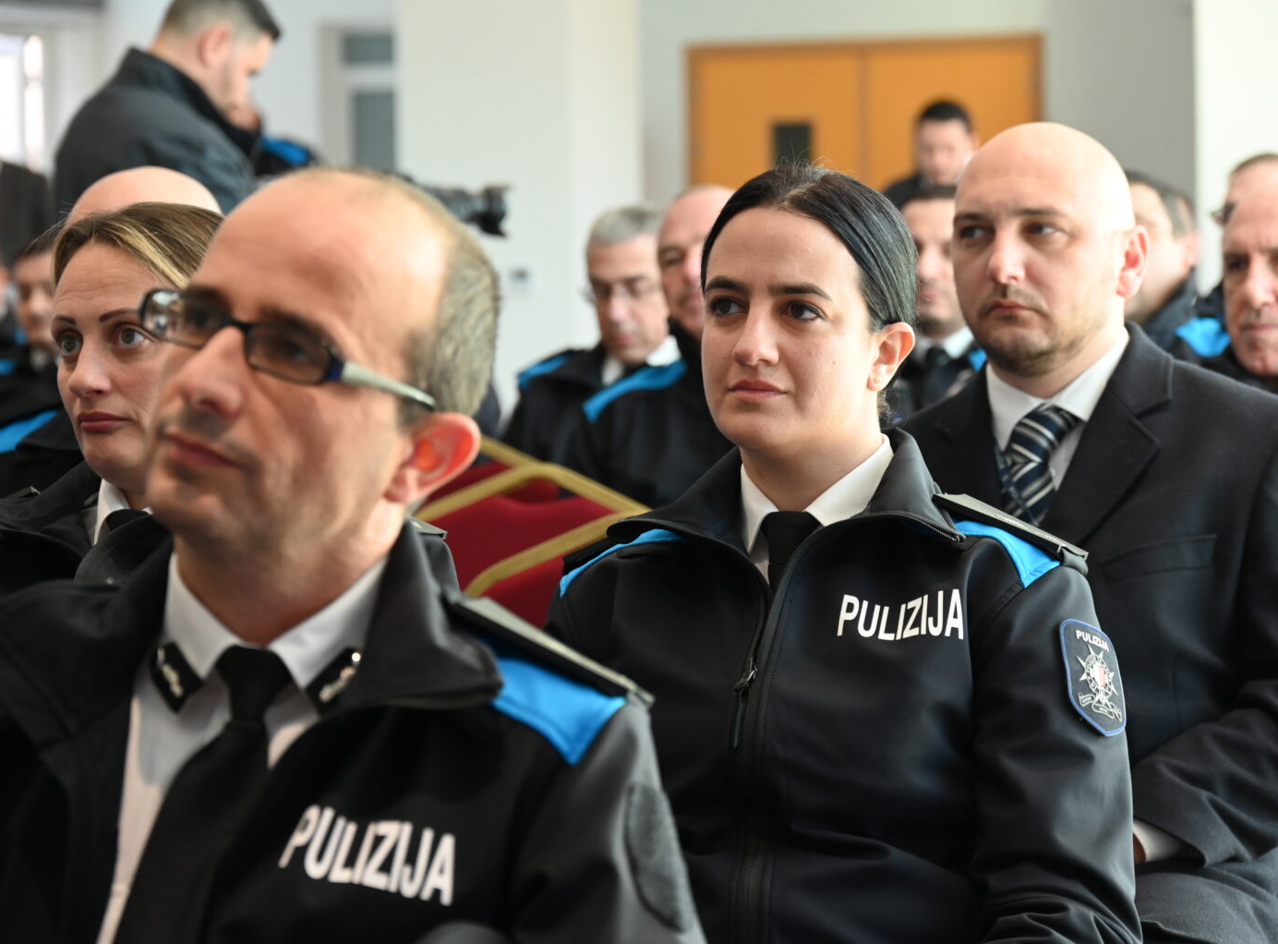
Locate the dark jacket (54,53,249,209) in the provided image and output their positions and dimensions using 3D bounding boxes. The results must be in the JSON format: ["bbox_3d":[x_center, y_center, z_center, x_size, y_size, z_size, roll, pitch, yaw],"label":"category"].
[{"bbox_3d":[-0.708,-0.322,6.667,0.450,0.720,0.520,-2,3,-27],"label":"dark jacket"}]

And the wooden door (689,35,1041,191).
[{"bbox_3d":[0.982,-0.781,17.851,1.610,2.170,0.100,0,3,18],"label":"wooden door"}]

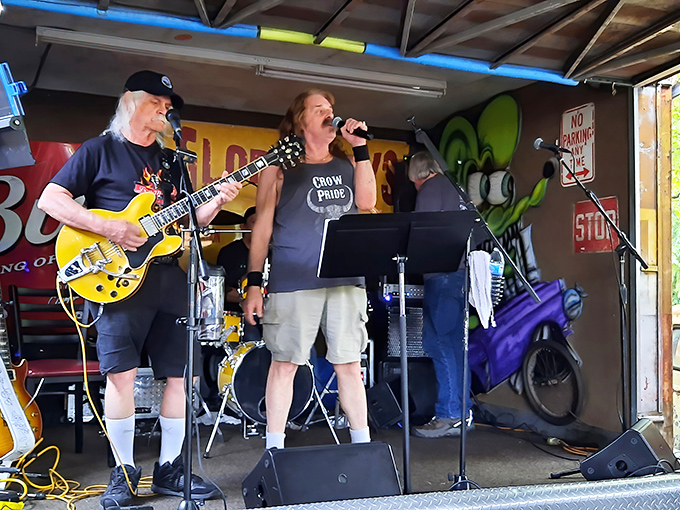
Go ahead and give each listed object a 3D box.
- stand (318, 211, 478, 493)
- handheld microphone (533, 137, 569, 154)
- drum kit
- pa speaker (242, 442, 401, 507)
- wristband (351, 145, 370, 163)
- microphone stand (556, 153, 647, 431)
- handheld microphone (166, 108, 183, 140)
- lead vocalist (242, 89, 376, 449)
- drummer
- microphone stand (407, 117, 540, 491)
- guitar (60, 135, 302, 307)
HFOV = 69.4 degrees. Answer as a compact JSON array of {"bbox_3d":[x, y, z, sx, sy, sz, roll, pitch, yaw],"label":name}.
[{"bbox_3d":[0.238,0.421,1.900,0.570,1.150,0.460,1,-3,-7],"label":"stand"},{"bbox_3d":[0.985,-0.513,2.320,0.170,0.052,0.052,17,0,17],"label":"handheld microphone"},{"bbox_3d":[-0.469,0.478,3.050,1.150,1.140,1.000,2,-3,-22],"label":"drum kit"},{"bbox_3d":[-0.070,0.844,1.860,0.500,0.290,0.360,2,-3,-19],"label":"pa speaker"},{"bbox_3d":[0.097,-0.459,2.220,0.070,0.070,0.062,-9,-3,0],"label":"wristband"},{"bbox_3d":[1.245,0.288,2.330,0.520,1.500,0.480,1,-3,9],"label":"microphone stand"},{"bbox_3d":[-0.616,-0.496,1.840,0.052,0.165,0.052,-34,-43,-1],"label":"handheld microphone"},{"bbox_3d":[-0.145,0.103,2.330,0.600,1.810,0.410,2,-3,-21],"label":"lead vocalist"},{"bbox_3d":[-0.609,0.366,3.420,0.580,1.380,0.750,2,-3,-18],"label":"drummer"},{"bbox_3d":[0.540,0.232,2.000,0.580,1.550,0.500,1,-3,6],"label":"microphone stand"},{"bbox_3d":[-0.559,-0.175,1.836,1.030,0.405,0.080,-32,-12,-5],"label":"guitar"}]

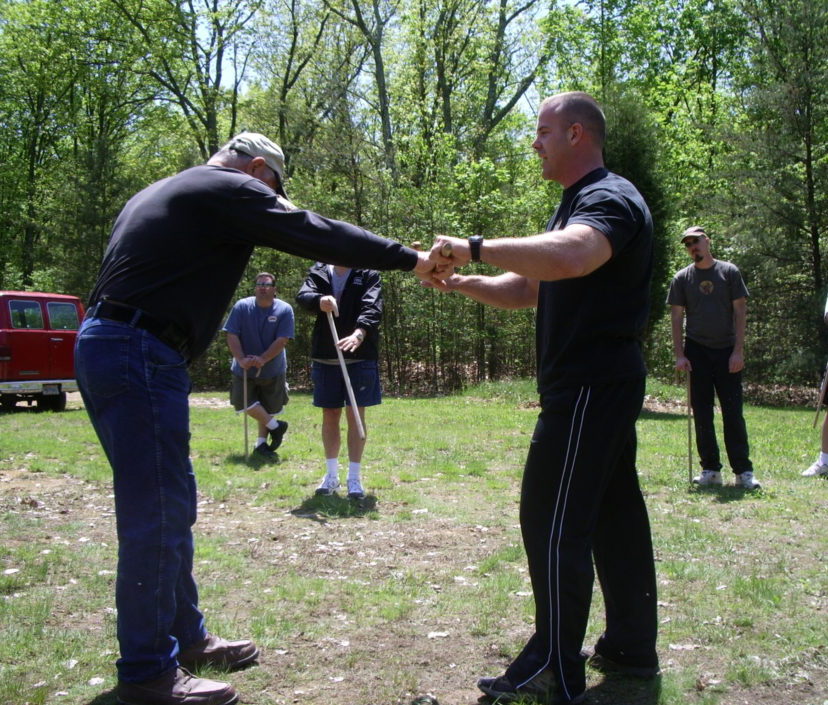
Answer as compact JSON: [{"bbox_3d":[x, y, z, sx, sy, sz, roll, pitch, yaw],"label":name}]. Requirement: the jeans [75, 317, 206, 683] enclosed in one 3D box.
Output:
[{"bbox_3d":[-0.780,0.395,2.710,0.340,0.990,0.430,0,1,-2],"label":"jeans"}]

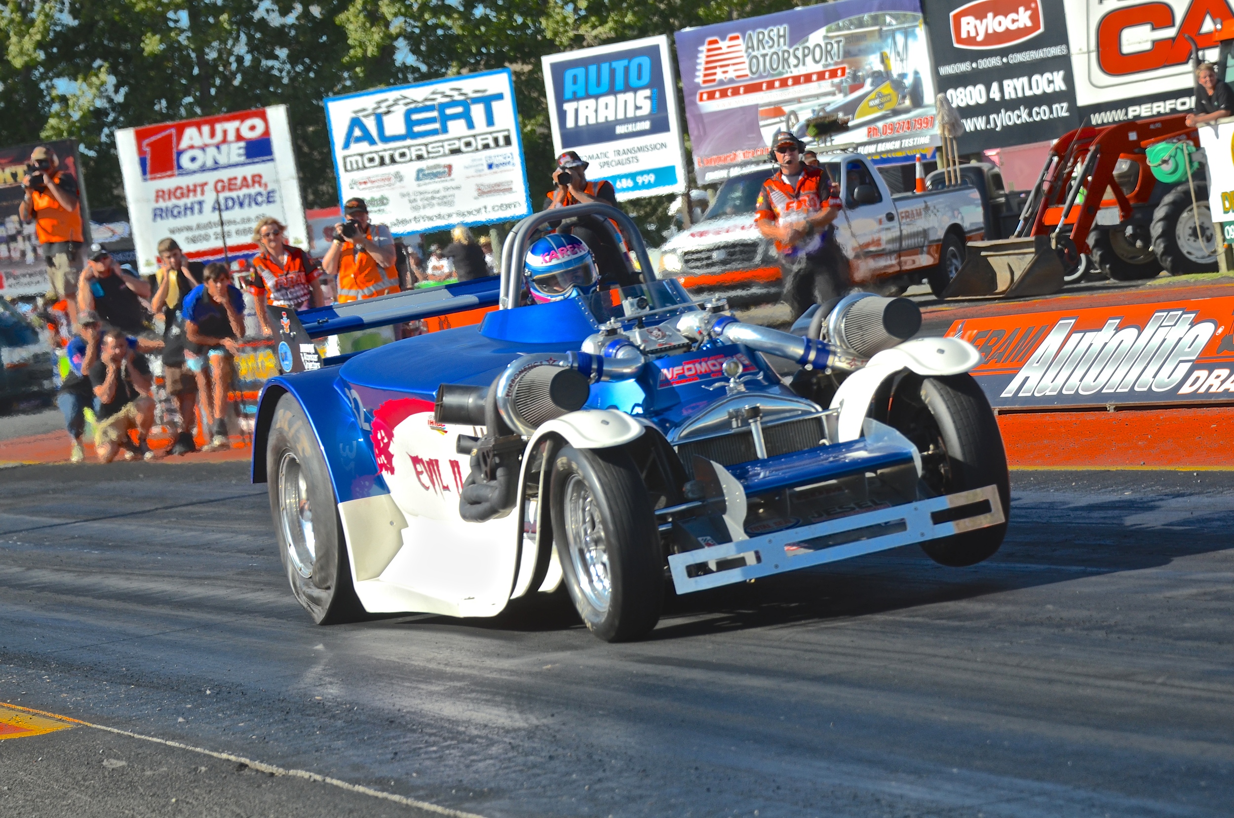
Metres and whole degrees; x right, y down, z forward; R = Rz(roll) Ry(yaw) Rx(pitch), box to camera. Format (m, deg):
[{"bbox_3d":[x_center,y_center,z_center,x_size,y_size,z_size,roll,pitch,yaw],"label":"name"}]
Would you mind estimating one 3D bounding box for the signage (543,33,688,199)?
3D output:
[{"bbox_3d":[-0.036,-4.239,76.395,2.020,2.380,0.100,-8,2,17],"label":"signage"}]

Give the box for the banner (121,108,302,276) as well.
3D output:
[{"bbox_3d":[-6.337,-3.420,80.393,2.850,2.360,0.080,-8,2,17],"label":"banner"}]

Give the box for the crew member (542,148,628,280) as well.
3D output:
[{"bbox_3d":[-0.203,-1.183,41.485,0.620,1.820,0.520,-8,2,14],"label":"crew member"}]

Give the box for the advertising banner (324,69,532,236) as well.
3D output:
[{"bbox_3d":[-2.953,-3.963,80.392,3.150,2.360,0.080,-8,2,17],"label":"advertising banner"}]

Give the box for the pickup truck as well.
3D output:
[{"bbox_3d":[2.289,-1.991,58.228,2.050,1.840,5.400,-8,2,25],"label":"pickup truck"}]

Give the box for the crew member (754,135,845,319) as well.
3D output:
[{"bbox_3d":[1.373,-1.061,36.495,0.620,1.830,0.450,-8,2,7],"label":"crew member"}]

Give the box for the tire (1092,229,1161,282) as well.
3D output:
[{"bbox_3d":[5.323,-1.824,53.501,1.040,1.040,0.290,-10,3,-34],"label":"tire"}]

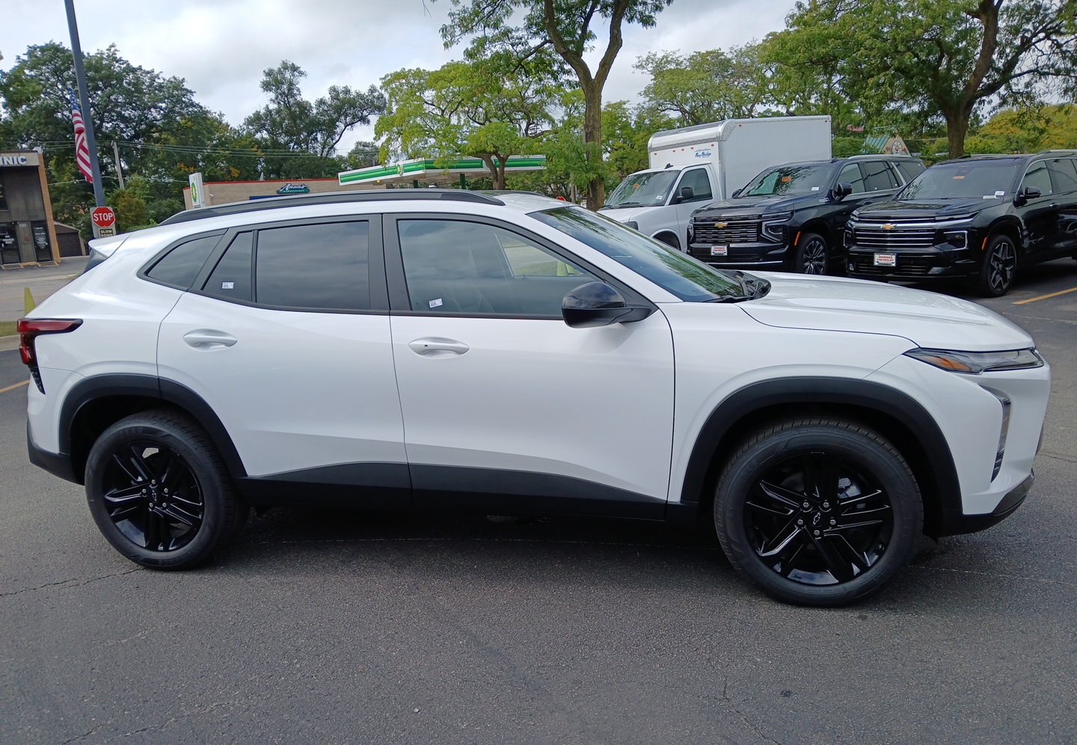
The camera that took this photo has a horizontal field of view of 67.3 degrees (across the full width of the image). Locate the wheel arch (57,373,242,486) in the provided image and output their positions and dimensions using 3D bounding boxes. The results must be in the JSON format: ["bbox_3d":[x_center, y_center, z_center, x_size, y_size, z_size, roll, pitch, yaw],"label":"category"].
[{"bbox_3d":[-1.640,0.223,3.452,0.910,0.475,0.160,0,11,13],"label":"wheel arch"}]

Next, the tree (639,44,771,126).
[{"bbox_3d":[7.532,-10.261,35.758,7.000,8.100,7.000,-3,11,0],"label":"tree"}]

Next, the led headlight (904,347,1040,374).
[{"bbox_3d":[1.523,-0.048,2.813,0.520,0.135,0.330,0,12,13],"label":"led headlight"}]

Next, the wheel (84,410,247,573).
[{"bbox_3d":[-1.629,0.503,3.552,0.700,0.700,0.230,0,12,13],"label":"wheel"}]

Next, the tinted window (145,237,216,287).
[{"bbox_3d":[-1.507,-0.463,3.416,0.334,0.238,0.050,-2,-17,19],"label":"tinted window"}]

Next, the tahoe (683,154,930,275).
[{"bbox_3d":[4.922,-2.695,14.114,5.350,1.920,2.090,-12,14,-37],"label":"tahoe"}]

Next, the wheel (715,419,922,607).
[{"bbox_3d":[1.004,0.491,2.930,0.700,0.700,0.230,1,12,17],"label":"wheel"}]

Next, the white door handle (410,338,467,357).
[{"bbox_3d":[-0.373,-0.094,3.034,0.240,0.070,0.055,0,12,13],"label":"white door handle"}]

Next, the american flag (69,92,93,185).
[{"bbox_3d":[-9.237,-4.785,16.400,0.480,1.900,0.350,-9,12,-27],"label":"american flag"}]

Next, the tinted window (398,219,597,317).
[{"bbox_3d":[-0.149,-0.404,3.081,0.861,0.419,0.070,0,-13,13],"label":"tinted window"}]

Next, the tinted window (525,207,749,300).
[{"bbox_3d":[0.493,-0.555,3.677,0.919,0.116,1.360,29,16,6],"label":"tinted window"}]

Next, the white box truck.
[{"bbox_3d":[3.855,-4.163,18.759,6.300,3.070,2.420,-10,14,-32],"label":"white box truck"}]

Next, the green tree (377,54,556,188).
[{"bbox_3d":[-3.101,-10.027,37.288,8.351,8.785,7.934,-4,11,-4],"label":"green tree"}]

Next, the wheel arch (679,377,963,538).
[{"bbox_3d":[0.972,0.286,2.825,0.960,0.575,0.120,0,12,13],"label":"wheel arch"}]

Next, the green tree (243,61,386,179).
[{"bbox_3d":[-22.121,-22.777,82.912,15.000,17.000,15.000,-3,11,0],"label":"green tree"}]

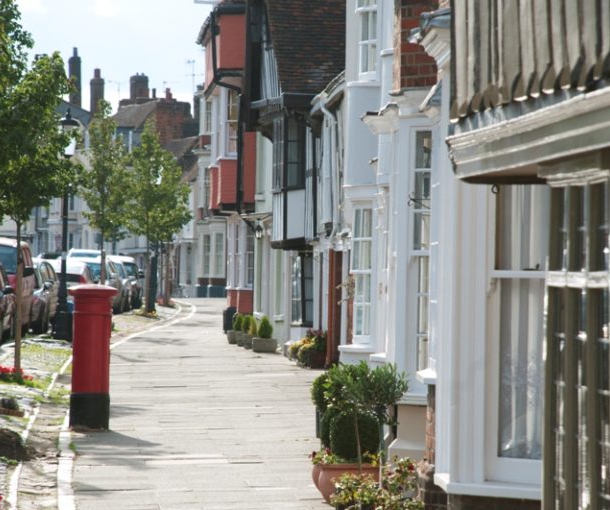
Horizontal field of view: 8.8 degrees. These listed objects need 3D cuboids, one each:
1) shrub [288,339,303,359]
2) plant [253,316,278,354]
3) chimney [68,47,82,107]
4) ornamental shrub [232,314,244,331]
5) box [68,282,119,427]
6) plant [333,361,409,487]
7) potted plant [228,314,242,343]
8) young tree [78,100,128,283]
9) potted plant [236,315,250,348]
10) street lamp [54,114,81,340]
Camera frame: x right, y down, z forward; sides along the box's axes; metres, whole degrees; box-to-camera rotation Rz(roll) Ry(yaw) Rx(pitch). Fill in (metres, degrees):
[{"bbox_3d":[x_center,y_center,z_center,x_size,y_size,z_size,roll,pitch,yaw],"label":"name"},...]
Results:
[{"bbox_3d":[-0.154,1.514,64.500,0.280,0.330,0.280,1,0,17],"label":"shrub"},{"bbox_3d":[-0.683,1.324,67.200,0.420,0.640,0.400,1,0,17],"label":"plant"},{"bbox_3d":[-10.298,-7.975,178.000,0.580,2.650,0.620,1,0,17],"label":"chimney"},{"bbox_3d":[-1.270,1.279,75.500,0.240,0.320,0.240,1,0,0],"label":"ornamental shrub"},{"bbox_3d":[-2.248,1.086,42.200,0.530,1.530,0.530,1,0,3],"label":"box"},{"bbox_3d":[0.456,1.251,27.300,0.530,1.040,0.530,1,0,0],"label":"plant"},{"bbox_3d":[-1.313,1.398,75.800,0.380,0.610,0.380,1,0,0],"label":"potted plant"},{"bbox_3d":[-4.831,-1.024,96.000,1.250,5.500,1.250,1,0,0],"label":"young tree"},{"bbox_3d":[-1.139,1.413,73.800,0.360,0.620,0.360,1,0,0],"label":"potted plant"},{"bbox_3d":[-4.909,-0.628,82.000,0.460,4.800,0.460,1,0,0],"label":"street lamp"}]

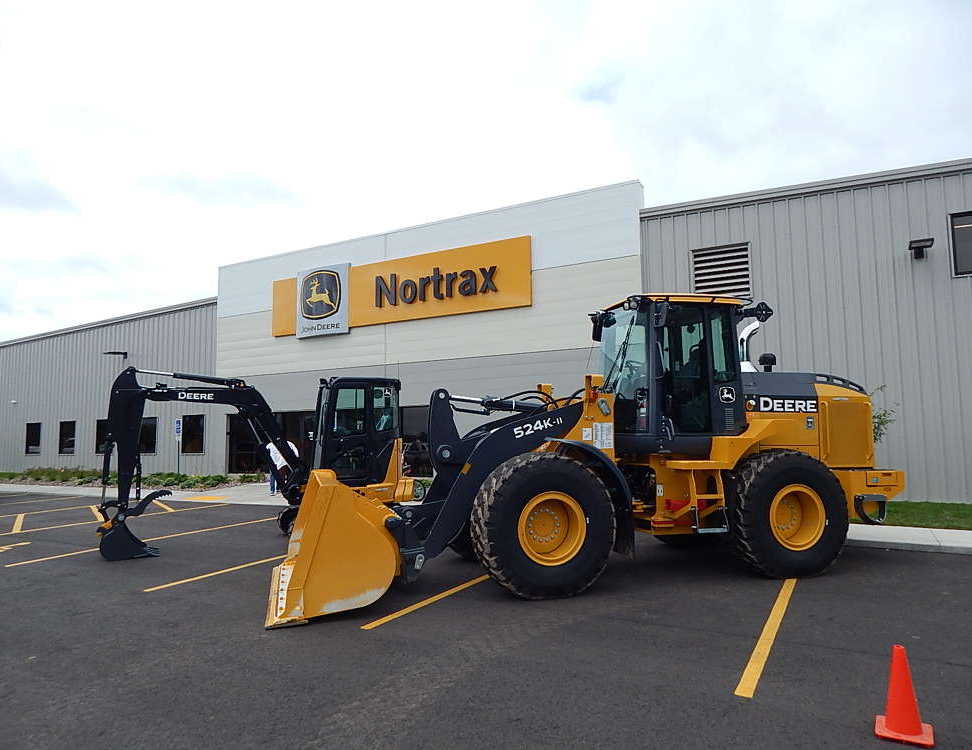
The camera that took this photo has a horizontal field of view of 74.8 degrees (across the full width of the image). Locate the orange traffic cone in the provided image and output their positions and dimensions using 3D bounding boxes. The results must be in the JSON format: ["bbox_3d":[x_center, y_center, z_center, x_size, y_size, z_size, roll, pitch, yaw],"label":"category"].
[{"bbox_3d":[2.275,1.728,3.478,0.270,0.470,0.270,-4,-5,30],"label":"orange traffic cone"}]

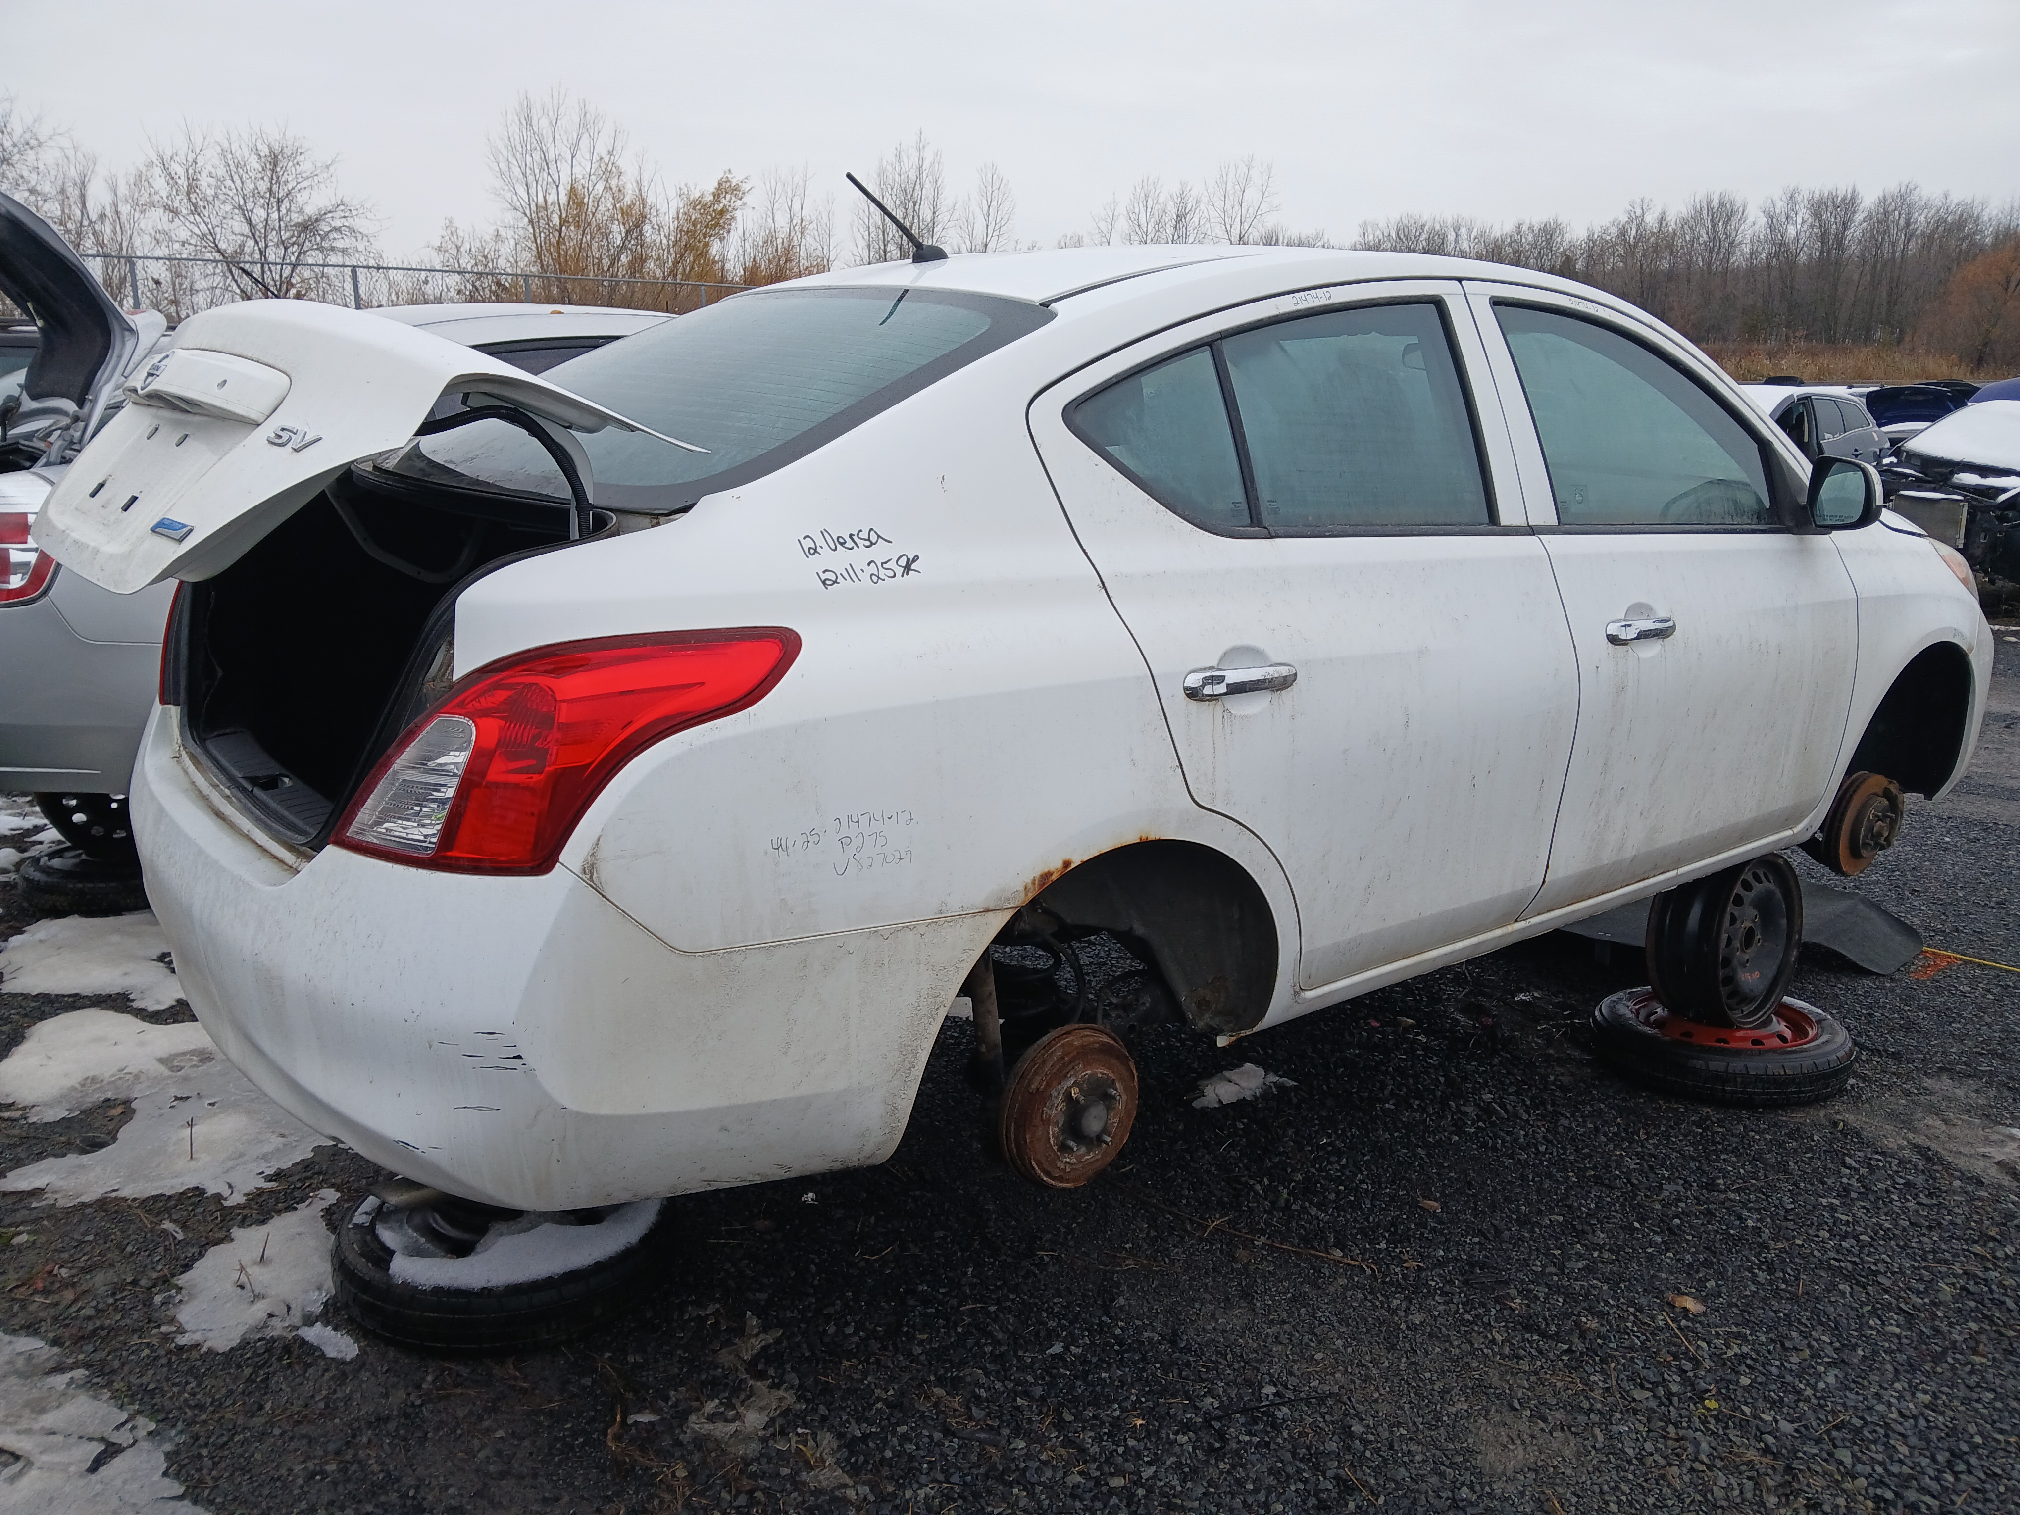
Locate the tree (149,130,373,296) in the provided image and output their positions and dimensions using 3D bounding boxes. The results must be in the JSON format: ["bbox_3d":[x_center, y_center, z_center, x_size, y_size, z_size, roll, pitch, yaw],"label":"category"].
[{"bbox_3d":[-13.058,-8.447,27.273,4.000,5.440,4.000,0,15,0],"label":"tree"}]

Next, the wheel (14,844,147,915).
[{"bbox_3d":[-2.771,0.347,4.755,0.580,0.135,0.580,0,15,0],"label":"wheel"}]

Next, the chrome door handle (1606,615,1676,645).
[{"bbox_3d":[1.176,-0.231,2.813,0.213,0.049,0.050,-11,18,-36],"label":"chrome door handle"}]

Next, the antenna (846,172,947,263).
[{"bbox_3d":[-0.192,-0.927,2.621,0.225,0.140,0.050,-10,18,-37],"label":"antenna"}]

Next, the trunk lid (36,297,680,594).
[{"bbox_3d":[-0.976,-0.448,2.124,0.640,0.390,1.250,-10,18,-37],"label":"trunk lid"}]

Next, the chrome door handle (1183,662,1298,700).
[{"bbox_3d":[0.333,-0.109,2.173,0.220,0.042,0.045,-10,18,-37],"label":"chrome door handle"}]

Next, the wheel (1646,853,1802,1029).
[{"bbox_3d":[1.731,0.427,3.675,0.416,0.416,0.180,-11,12,-38],"label":"wheel"}]

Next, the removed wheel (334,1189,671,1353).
[{"bbox_3d":[-0.911,0.863,2.758,0.570,0.125,0.570,0,15,0],"label":"removed wheel"}]

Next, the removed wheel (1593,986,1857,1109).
[{"bbox_3d":[1.700,0.688,3.645,0.580,0.115,0.580,0,15,0],"label":"removed wheel"}]

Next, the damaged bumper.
[{"bbox_3d":[-0.857,0.193,2.406,0.830,0.515,1.670,-11,18,-36],"label":"damaged bumper"}]

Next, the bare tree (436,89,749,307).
[{"bbox_3d":[-8.942,-10.489,32.505,6.600,7.100,5.800,0,15,0],"label":"bare tree"}]

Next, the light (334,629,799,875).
[{"bbox_3d":[-0.516,-0.019,1.771,0.510,0.265,0.270,-11,18,-36],"label":"light"}]

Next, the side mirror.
[{"bbox_3d":[1.717,-0.551,3.135,0.130,0.158,0.175,-11,18,-36],"label":"side mirror"}]

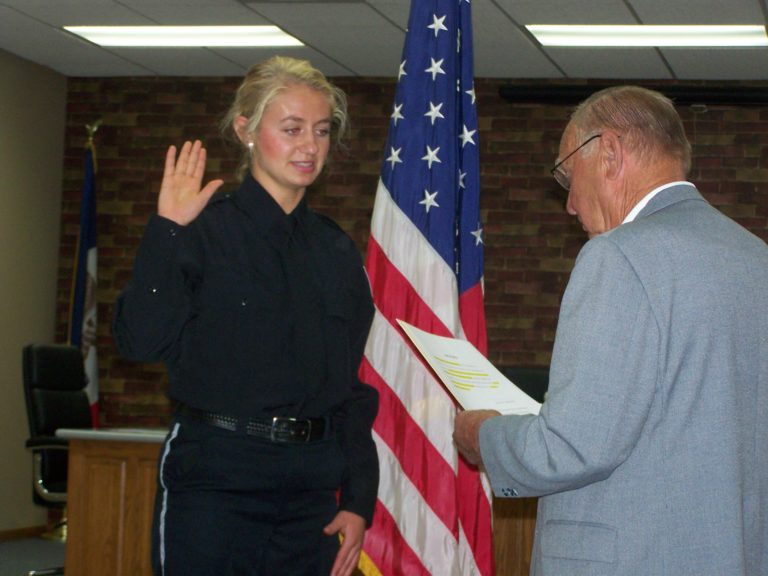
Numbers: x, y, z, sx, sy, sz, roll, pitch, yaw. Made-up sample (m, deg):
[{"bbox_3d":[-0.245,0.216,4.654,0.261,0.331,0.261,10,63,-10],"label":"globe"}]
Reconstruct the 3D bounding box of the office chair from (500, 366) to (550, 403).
[{"bbox_3d":[0.655,0.905,9.780,0.630,1.080,0.660,2,-3,14],"label":"office chair"}]

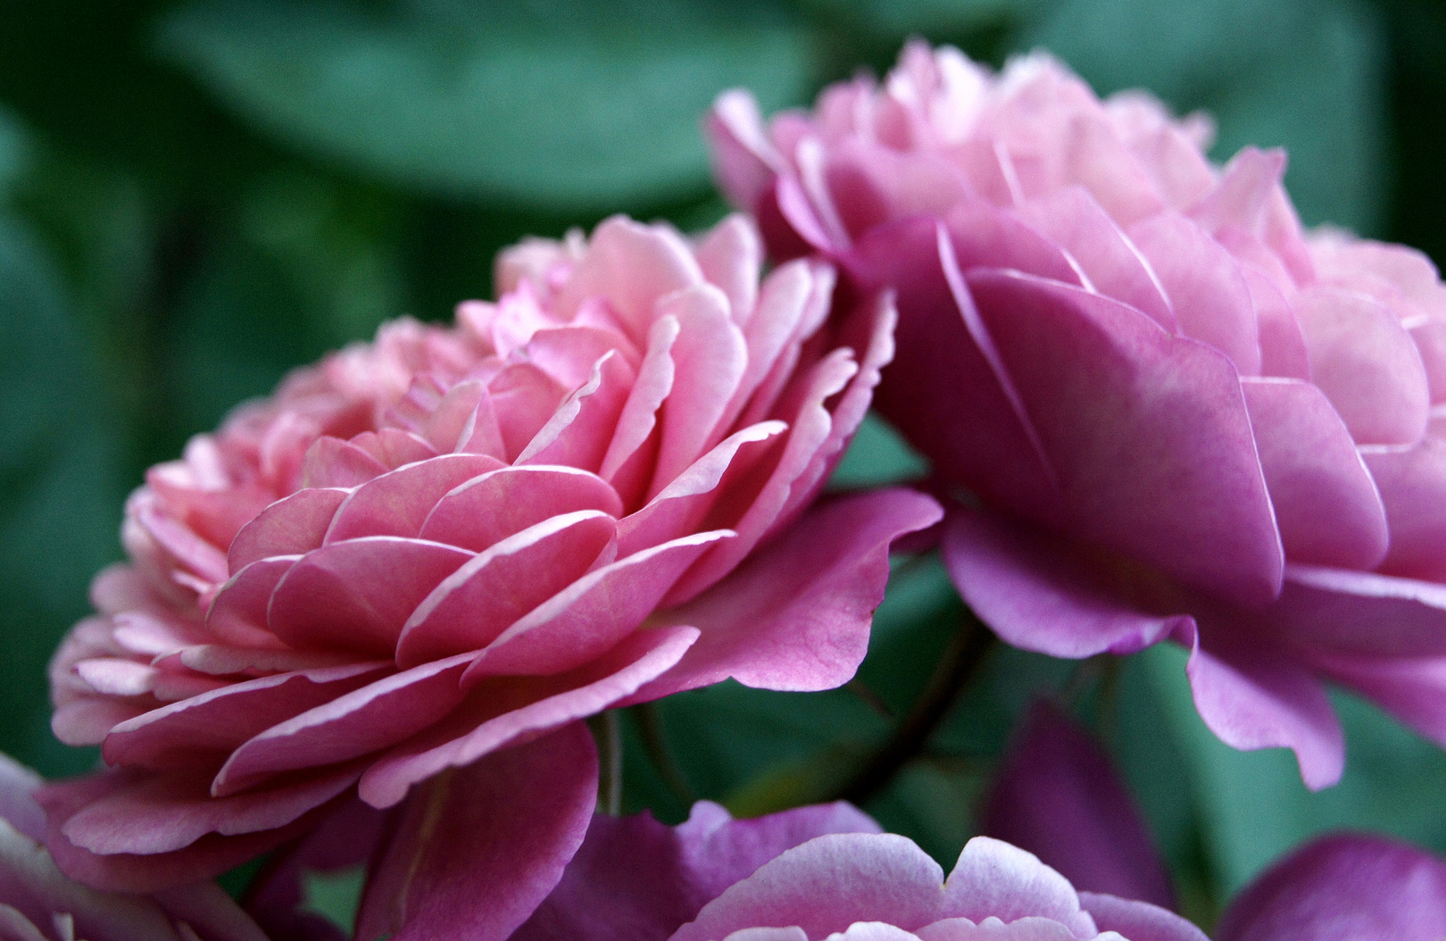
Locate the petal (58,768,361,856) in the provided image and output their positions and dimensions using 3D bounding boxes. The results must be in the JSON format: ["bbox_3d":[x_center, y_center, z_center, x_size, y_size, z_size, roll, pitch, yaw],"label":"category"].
[{"bbox_3d":[-0.054,0.036,0.348,0.030,0.007,0.024,-1,14,32],"label":"petal"}]

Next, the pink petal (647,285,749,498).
[{"bbox_3d":[-0.003,-0.008,0.362,0.016,0.025,0.008,15,-4,40],"label":"pink petal"}]

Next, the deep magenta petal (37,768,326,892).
[{"bbox_3d":[-0.058,0.039,0.355,0.030,0.008,0.025,2,21,31],"label":"deep magenta petal"}]

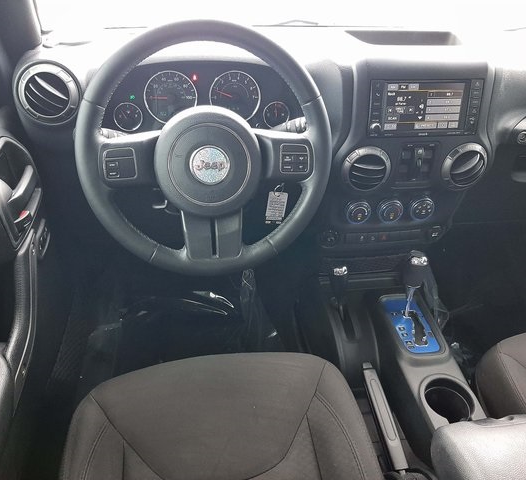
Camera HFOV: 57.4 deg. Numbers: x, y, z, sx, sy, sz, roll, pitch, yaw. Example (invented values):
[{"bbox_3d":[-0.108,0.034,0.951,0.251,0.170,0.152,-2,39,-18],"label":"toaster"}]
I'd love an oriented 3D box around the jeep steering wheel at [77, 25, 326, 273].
[{"bbox_3d":[-0.085,-0.133,0.751,0.385,0.385,0.095,-4,20,-11],"label":"jeep steering wheel"}]

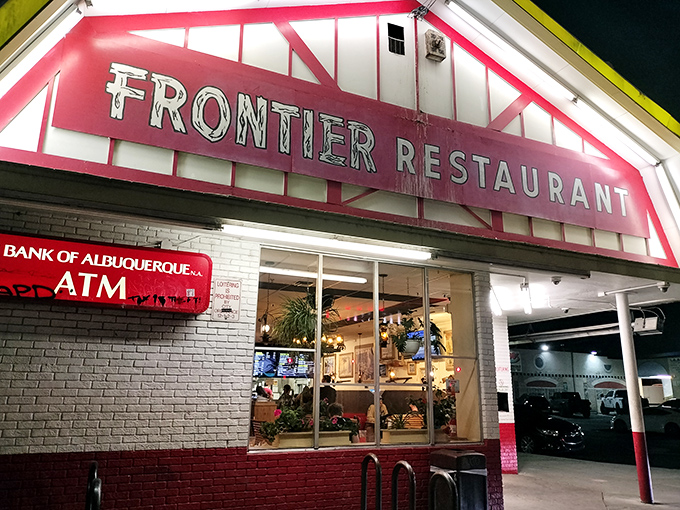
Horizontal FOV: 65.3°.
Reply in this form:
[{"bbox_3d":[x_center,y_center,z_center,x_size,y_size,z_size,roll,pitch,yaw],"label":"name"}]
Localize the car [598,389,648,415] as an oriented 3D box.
[{"bbox_3d":[24.385,12.739,45.623,1.950,2.000,5.600,-1,-14,8],"label":"car"}]

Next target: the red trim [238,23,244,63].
[{"bbox_3d":[-1.088,-2.346,5.846,0.045,0.480,0.030,7,-16,-24],"label":"red trim"}]

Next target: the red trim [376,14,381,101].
[{"bbox_3d":[0.486,-2.487,6.641,0.045,1.240,0.030,7,-16,-24],"label":"red trim"}]

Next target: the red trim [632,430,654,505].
[{"bbox_3d":[4.848,3.380,8.470,0.175,1.020,0.175,7,-16,-24],"label":"red trim"}]

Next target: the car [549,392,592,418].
[{"bbox_3d":[17.896,11.787,41.825,1.820,1.900,5.200,-1,-14,5],"label":"car"}]

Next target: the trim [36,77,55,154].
[{"bbox_3d":[-2.669,-1.273,4.817,0.045,0.735,0.030,7,-16,-24],"label":"trim"}]

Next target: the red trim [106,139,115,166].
[{"bbox_3d":[-2.153,-0.978,4.993,0.045,0.280,0.030,7,-16,-24],"label":"red trim"}]

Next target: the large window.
[{"bbox_3d":[0.492,1.253,6.982,3.325,2.421,0.120,7,-16,-24],"label":"large window"}]

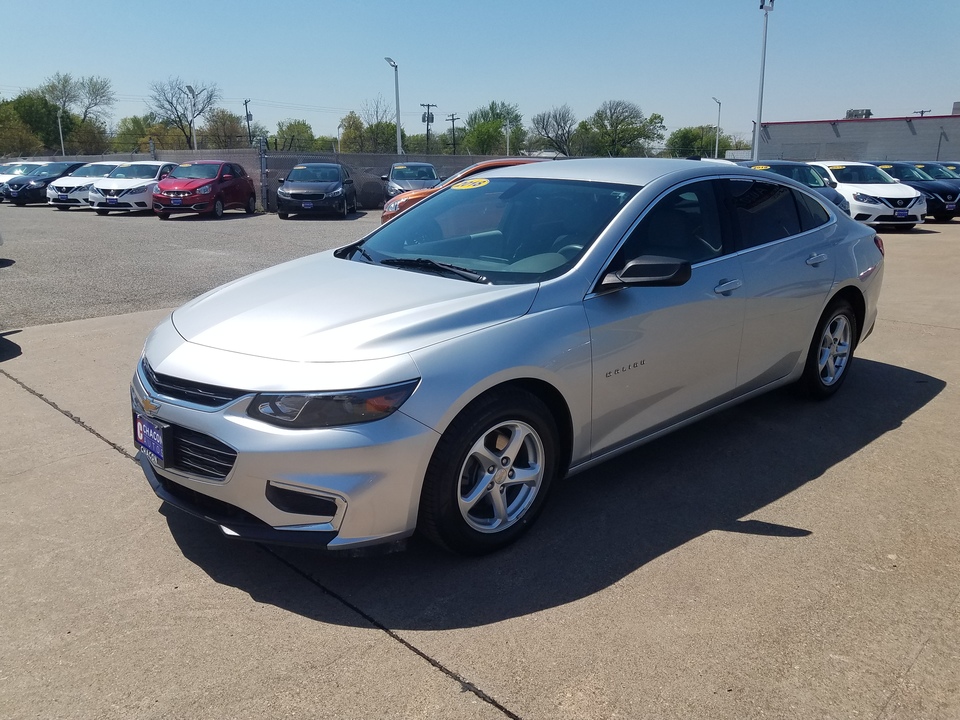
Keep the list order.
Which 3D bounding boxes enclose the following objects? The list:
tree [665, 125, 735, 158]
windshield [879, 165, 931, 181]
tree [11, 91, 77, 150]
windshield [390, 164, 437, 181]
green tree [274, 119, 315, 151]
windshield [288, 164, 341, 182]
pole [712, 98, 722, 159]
[{"bbox_3d":[20.913,-20.071,69.234,6.666,4.835,5.666,4,16,16],"label":"tree"},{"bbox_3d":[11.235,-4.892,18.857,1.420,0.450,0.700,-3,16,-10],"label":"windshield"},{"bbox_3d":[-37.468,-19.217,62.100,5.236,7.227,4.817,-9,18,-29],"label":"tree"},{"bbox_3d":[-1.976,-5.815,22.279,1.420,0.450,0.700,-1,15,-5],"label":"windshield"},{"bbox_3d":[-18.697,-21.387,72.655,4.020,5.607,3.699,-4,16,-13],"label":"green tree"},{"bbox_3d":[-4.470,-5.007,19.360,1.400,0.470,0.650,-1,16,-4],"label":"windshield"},{"bbox_3d":[16.511,-15.489,50.774,0.694,5.779,0.300,-1,15,0],"label":"pole"}]

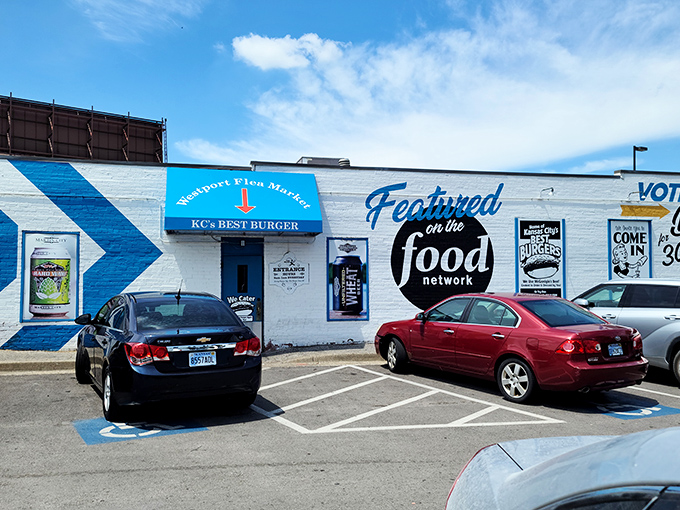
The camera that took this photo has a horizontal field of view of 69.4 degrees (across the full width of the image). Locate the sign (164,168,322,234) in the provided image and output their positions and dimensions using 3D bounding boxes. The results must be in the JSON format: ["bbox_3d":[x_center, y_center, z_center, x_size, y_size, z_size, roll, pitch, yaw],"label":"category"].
[{"bbox_3d":[-2.150,-1.197,10.848,3.311,1.489,0.900,0,-2,-10],"label":"sign"}]

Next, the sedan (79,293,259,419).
[{"bbox_3d":[-2.747,1.350,7.453,1.796,1.476,4.597,3,-5,-33],"label":"sedan"}]

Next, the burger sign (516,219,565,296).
[{"bbox_3d":[5.151,0.162,12.557,1.420,2.152,0.060,0,-2,-10],"label":"burger sign"}]

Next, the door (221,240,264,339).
[{"bbox_3d":[-2.226,0.898,11.266,0.952,2.572,0.120,0,-2,-10],"label":"door"}]

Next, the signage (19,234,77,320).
[{"bbox_3d":[-6.184,0.464,10.483,1.123,1.919,0.060,0,-2,-10],"label":"signage"}]

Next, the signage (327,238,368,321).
[{"bbox_3d":[0.206,0.587,11.640,1.009,1.973,0.060,0,-2,-10],"label":"signage"}]

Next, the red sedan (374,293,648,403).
[{"bbox_3d":[2.470,1.412,8.431,1.805,1.480,4.740,3,-4,-32],"label":"red sedan"}]

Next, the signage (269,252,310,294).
[{"bbox_3d":[-1.159,0.423,11.404,0.956,1.011,0.030,0,-2,-10],"label":"signage"}]

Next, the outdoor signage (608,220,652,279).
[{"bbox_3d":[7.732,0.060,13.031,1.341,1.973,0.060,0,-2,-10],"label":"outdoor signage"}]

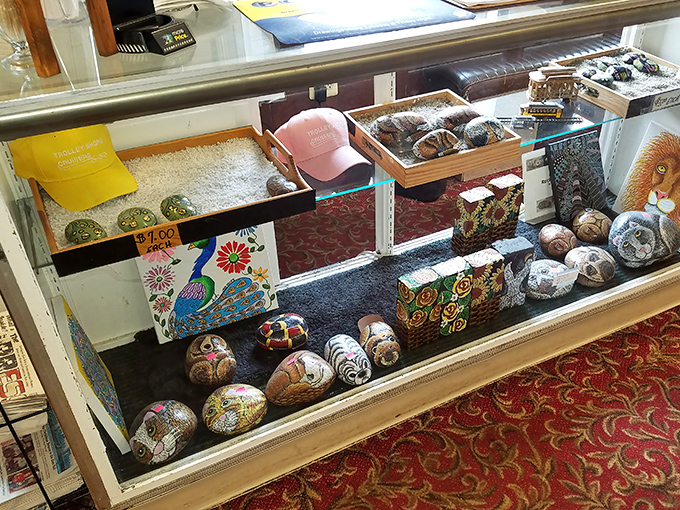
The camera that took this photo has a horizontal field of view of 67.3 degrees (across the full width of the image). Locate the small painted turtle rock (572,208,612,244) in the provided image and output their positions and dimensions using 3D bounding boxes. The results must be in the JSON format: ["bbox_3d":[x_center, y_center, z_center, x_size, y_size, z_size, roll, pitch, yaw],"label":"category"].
[{"bbox_3d":[0.892,-0.100,1.795,0.128,0.108,0.168,-5,29,-2],"label":"small painted turtle rock"}]

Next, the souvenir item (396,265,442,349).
[{"bbox_3d":[0.209,0.142,1.341,0.098,0.198,0.057,-16,33,-22],"label":"souvenir item"}]

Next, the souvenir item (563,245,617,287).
[{"bbox_3d":[0.762,0.035,1.562,0.150,0.110,0.148,-24,36,-31],"label":"souvenir item"}]

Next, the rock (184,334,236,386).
[{"bbox_3d":[-0.321,0.262,1.272,0.119,0.105,0.155,-18,33,-24],"label":"rock"}]

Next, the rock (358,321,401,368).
[{"bbox_3d":[0.104,0.225,1.332,0.095,0.087,0.172,-14,31,-17],"label":"rock"}]

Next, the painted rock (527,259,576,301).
[{"bbox_3d":[0.621,0.075,1.520,0.160,0.104,0.135,-14,31,-17],"label":"painted rock"}]

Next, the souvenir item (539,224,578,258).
[{"bbox_3d":[0.735,-0.049,1.723,0.113,0.095,0.136,-16,33,-22],"label":"souvenir item"}]

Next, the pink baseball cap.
[{"bbox_3d":[-0.044,-0.288,1.260,0.180,0.125,0.268,-22,35,-30],"label":"pink baseball cap"}]

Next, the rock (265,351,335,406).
[{"bbox_3d":[-0.091,0.292,1.206,0.173,0.098,0.122,-25,37,-33],"label":"rock"}]

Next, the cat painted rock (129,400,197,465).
[{"bbox_3d":[-0.381,0.379,1.101,0.145,0.100,0.145,-19,33,-25],"label":"cat painted rock"}]

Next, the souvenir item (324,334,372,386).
[{"bbox_3d":[0.020,0.259,1.275,0.097,0.092,0.172,-15,31,-20],"label":"souvenir item"}]

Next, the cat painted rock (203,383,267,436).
[{"bbox_3d":[-0.233,0.344,1.142,0.142,0.090,0.120,-9,31,-10],"label":"cat painted rock"}]

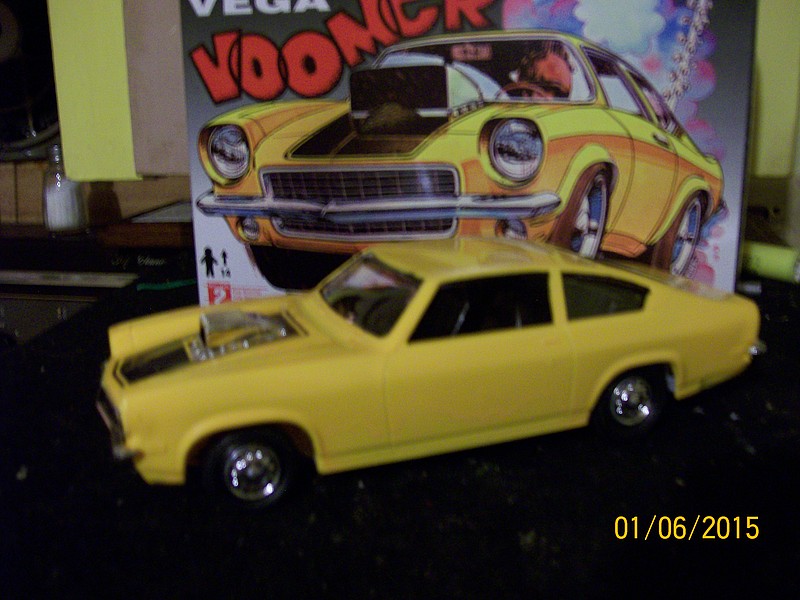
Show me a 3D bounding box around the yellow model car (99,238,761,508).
[{"bbox_3d":[0.009,0.010,0.223,0.173,0.051,0.066,-7,15,-20],"label":"yellow model car"}]

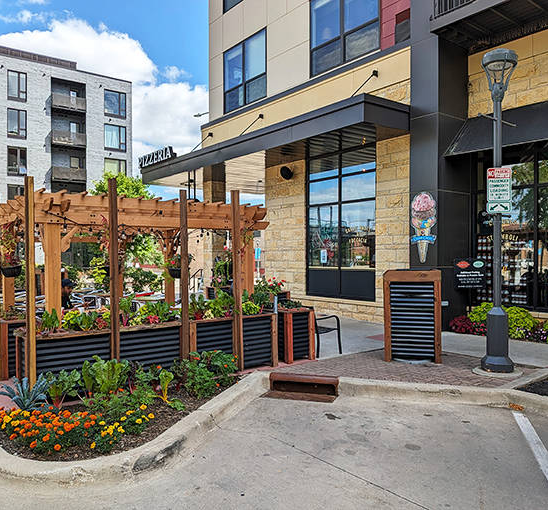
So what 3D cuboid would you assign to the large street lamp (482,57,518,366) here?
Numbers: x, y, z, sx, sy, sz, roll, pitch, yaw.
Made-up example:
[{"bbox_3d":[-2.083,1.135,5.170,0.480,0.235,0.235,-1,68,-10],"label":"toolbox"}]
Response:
[{"bbox_3d":[2.989,-0.594,6.270,0.470,4.270,0.470,0,1,25],"label":"large street lamp"}]

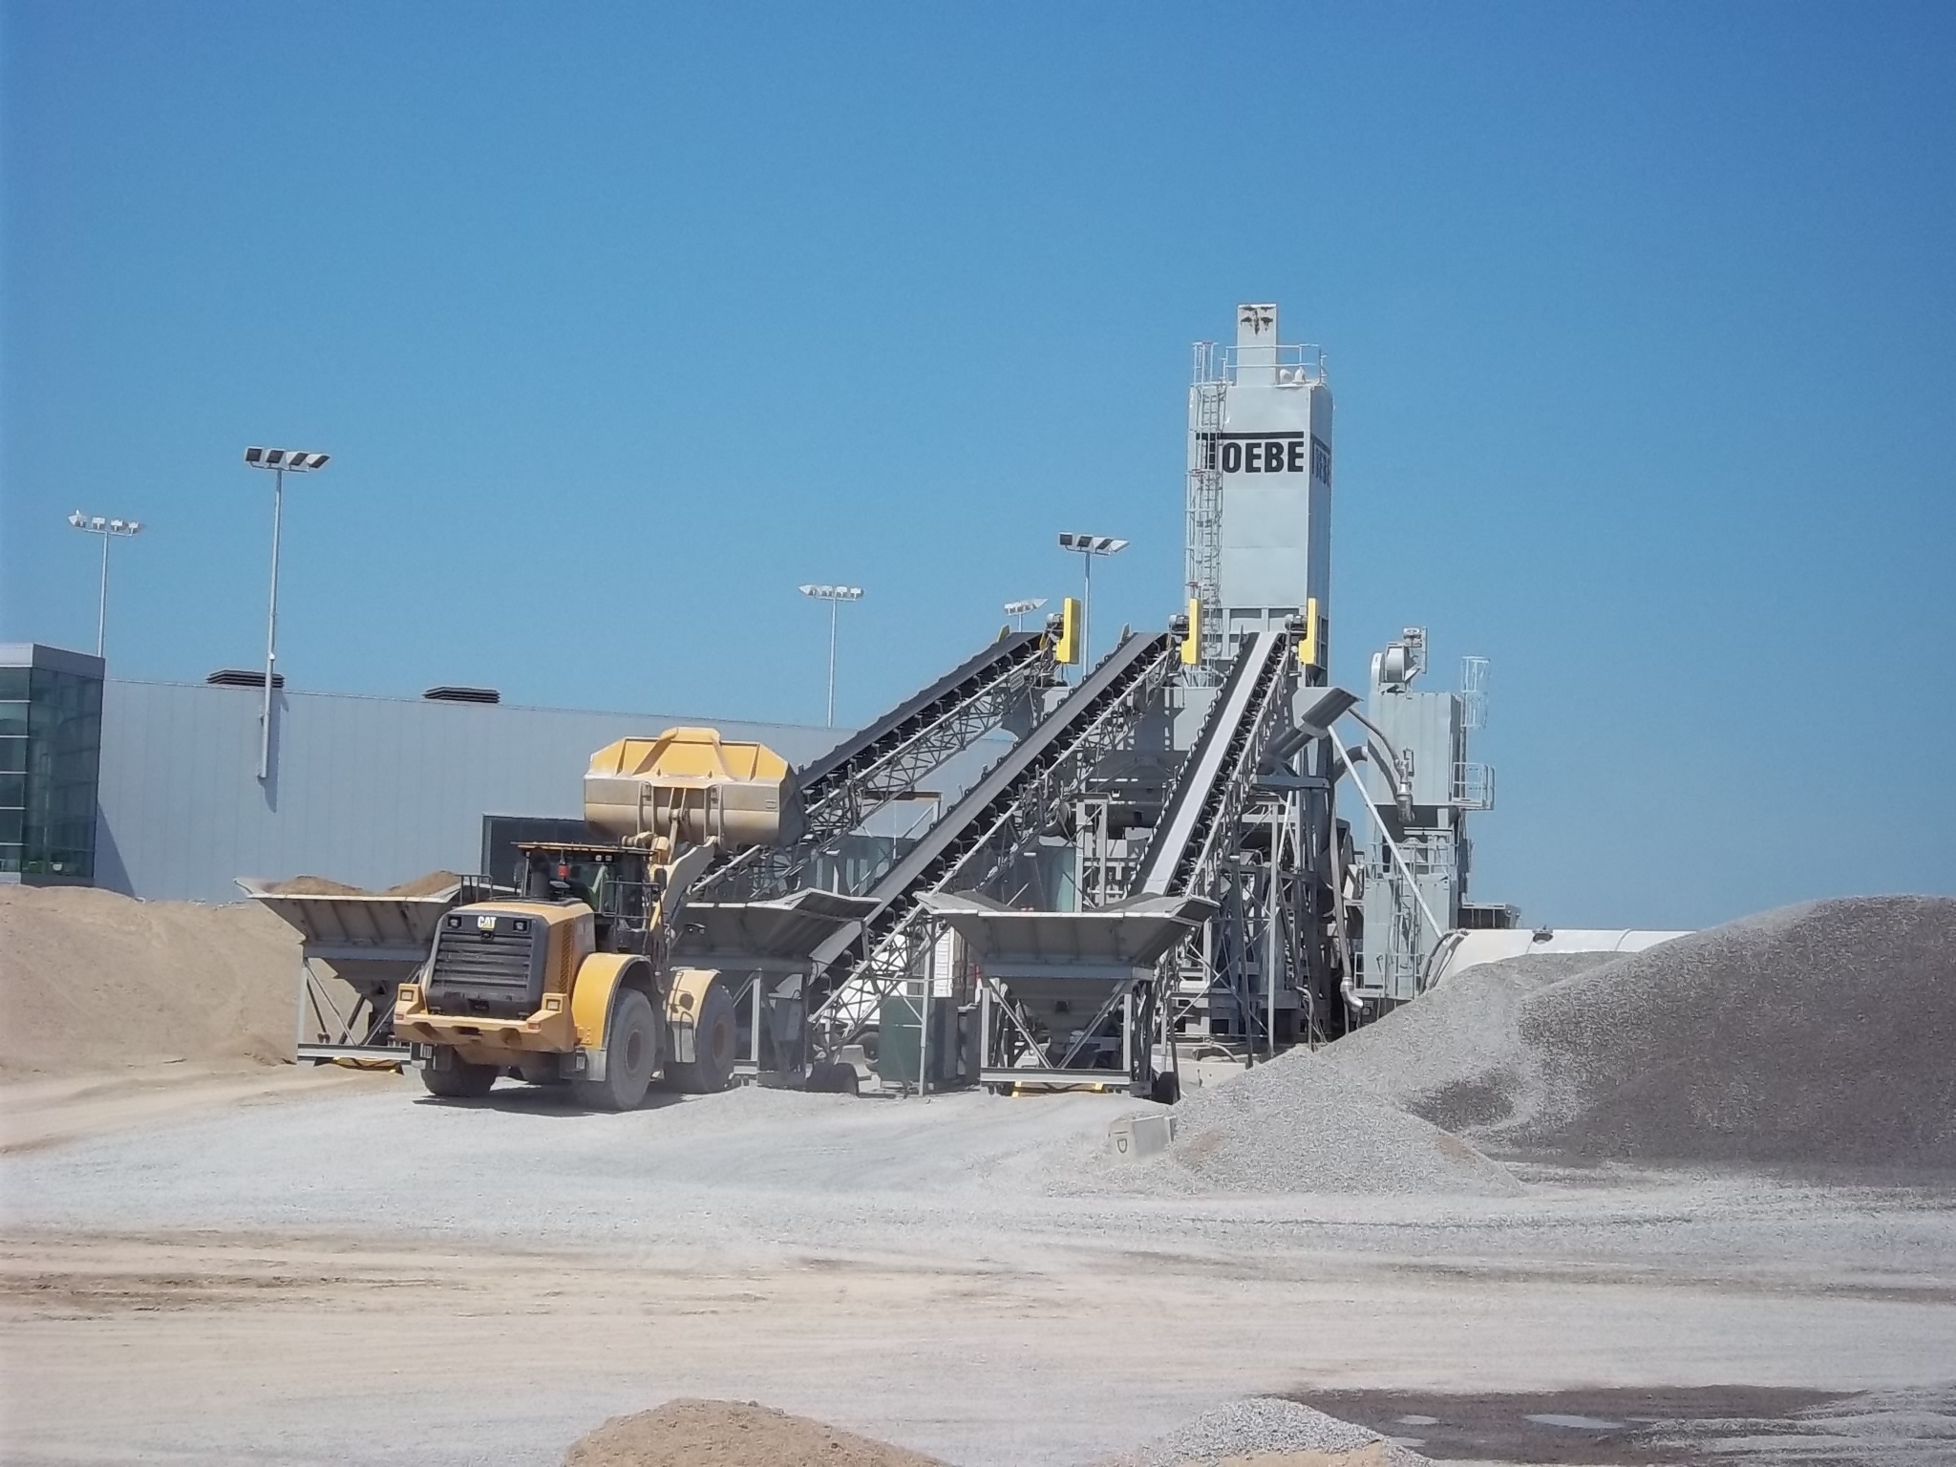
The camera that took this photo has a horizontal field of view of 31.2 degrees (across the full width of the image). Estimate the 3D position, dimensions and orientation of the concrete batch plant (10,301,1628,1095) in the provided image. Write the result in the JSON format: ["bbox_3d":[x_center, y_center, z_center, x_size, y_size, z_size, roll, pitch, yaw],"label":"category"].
[{"bbox_3d":[0.247,-2.478,72.699,20.000,19.000,36.000,0,-5,17],"label":"concrete batch plant"}]

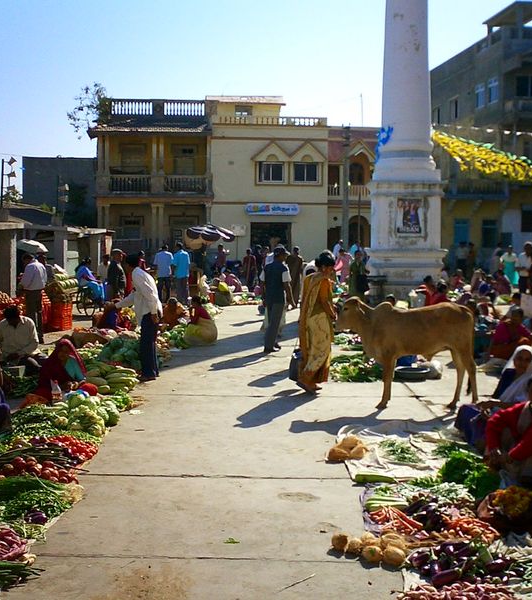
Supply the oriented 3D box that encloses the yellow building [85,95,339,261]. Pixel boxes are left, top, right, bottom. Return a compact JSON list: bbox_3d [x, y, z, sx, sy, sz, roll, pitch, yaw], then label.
[{"bbox_3d":[-2.791,-5.488,42.716,11.000,8.600,8.000,0,4,-4],"label":"yellow building"}]

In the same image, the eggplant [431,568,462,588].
[{"bbox_3d":[0.883,1.358,4.184,0.175,0.070,0.070,-13,11,-37],"label":"eggplant"}]

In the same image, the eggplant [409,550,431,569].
[{"bbox_3d":[0.789,1.333,4.393,0.135,0.072,0.072,-9,8,-34],"label":"eggplant"}]

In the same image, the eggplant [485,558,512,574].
[{"bbox_3d":[1.165,1.336,4.285,0.150,0.070,0.070,-7,6,-20],"label":"eggplant"}]

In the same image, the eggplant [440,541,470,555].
[{"bbox_3d":[0.992,1.309,4.524,0.160,0.070,0.070,-7,6,-20],"label":"eggplant"}]

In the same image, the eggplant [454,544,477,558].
[{"bbox_3d":[1.066,1.347,4.580,0.130,0.075,0.075,-1,4,-6],"label":"eggplant"}]

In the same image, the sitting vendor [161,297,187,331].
[{"bbox_3d":[-1.623,0.293,14.976,0.460,0.720,0.460,3,5,37],"label":"sitting vendor"}]

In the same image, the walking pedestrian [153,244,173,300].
[{"bbox_3d":[-2.784,-0.694,22.946,0.540,1.640,0.340,0,4,3],"label":"walking pedestrian"}]

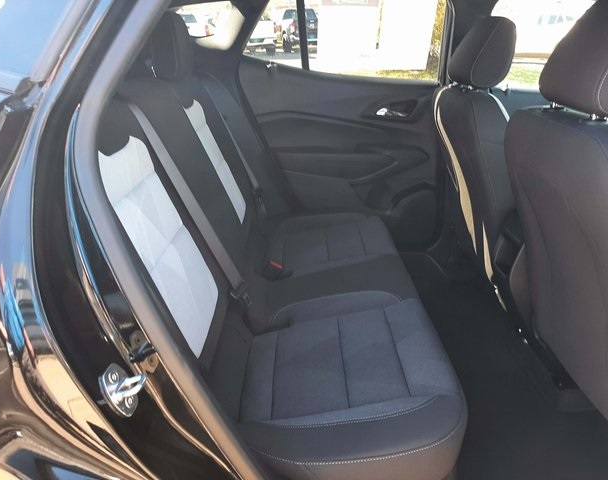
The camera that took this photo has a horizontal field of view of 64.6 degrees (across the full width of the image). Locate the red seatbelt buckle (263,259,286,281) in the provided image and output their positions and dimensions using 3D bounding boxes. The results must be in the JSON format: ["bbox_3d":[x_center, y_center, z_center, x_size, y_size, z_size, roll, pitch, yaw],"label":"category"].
[{"bbox_3d":[-0.097,0.101,1.558,0.055,0.070,0.030,27,21,-12],"label":"red seatbelt buckle"}]

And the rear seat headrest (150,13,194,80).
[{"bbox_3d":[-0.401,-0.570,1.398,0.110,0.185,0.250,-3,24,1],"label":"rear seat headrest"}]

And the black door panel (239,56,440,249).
[{"bbox_3d":[0.134,-0.300,1.872,0.800,0.740,0.130,2,24,-1],"label":"black door panel"}]

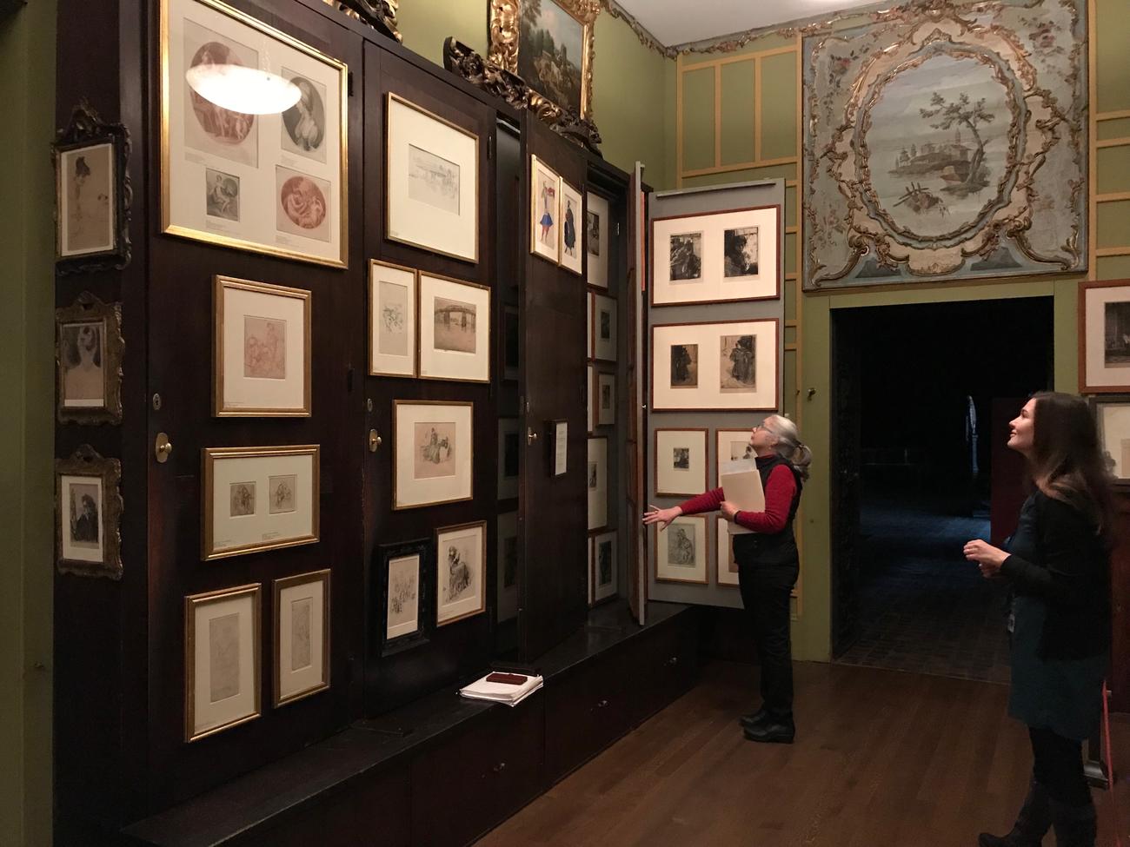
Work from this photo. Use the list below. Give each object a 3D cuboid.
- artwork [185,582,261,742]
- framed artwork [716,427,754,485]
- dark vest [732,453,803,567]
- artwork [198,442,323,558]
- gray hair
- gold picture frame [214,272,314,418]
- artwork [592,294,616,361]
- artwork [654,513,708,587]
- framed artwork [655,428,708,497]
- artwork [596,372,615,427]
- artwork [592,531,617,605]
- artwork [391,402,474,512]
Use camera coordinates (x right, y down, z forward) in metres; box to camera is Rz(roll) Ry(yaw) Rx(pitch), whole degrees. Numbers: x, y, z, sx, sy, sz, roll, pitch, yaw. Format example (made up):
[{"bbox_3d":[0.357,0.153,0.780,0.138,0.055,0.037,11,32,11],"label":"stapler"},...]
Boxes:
[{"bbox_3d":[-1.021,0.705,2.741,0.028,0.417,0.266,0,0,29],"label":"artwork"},{"bbox_3d":[1.022,0.221,5.213,0.323,0.394,0.028,0,0,29],"label":"framed artwork"},{"bbox_3d":[1.020,0.435,4.600,0.330,0.570,0.420,0,0,15],"label":"dark vest"},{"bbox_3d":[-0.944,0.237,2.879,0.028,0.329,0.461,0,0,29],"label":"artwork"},{"bbox_3d":[1.124,0.120,4.600,0.240,0.325,0.190,0,0,15],"label":"gray hair"},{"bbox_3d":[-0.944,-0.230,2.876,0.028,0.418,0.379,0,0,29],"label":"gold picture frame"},{"bbox_3d":[0.236,-0.565,5.416,0.028,0.387,0.286,0,0,29],"label":"artwork"},{"bbox_3d":[0.684,0.745,5.401,0.324,0.392,0.028,0,0,29],"label":"artwork"},{"bbox_3d":[0.684,0.229,5.398,0.323,0.398,0.028,0,0,29],"label":"framed artwork"},{"bbox_3d":[0.239,-0.142,5.424,0.028,0.319,0.210,0,0,29],"label":"artwork"},{"bbox_3d":[0.236,0.856,5.424,0.028,0.418,0.287,0,0,29],"label":"artwork"},{"bbox_3d":[-0.517,0.118,3.657,0.028,0.417,0.505,0,0,29],"label":"artwork"}]

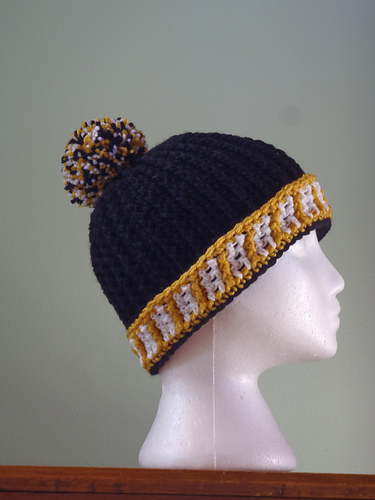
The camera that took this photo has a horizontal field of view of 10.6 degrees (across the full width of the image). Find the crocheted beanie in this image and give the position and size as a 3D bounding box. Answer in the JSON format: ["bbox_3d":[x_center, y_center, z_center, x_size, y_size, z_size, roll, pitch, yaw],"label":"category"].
[{"bbox_3d":[-0.013,-0.035,1.658,0.202,0.196,0.172,-40,-5,-4],"label":"crocheted beanie"}]

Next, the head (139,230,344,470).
[{"bbox_3d":[0.029,0.044,1.650,0.198,0.272,0.158,0,-6,0],"label":"head"}]

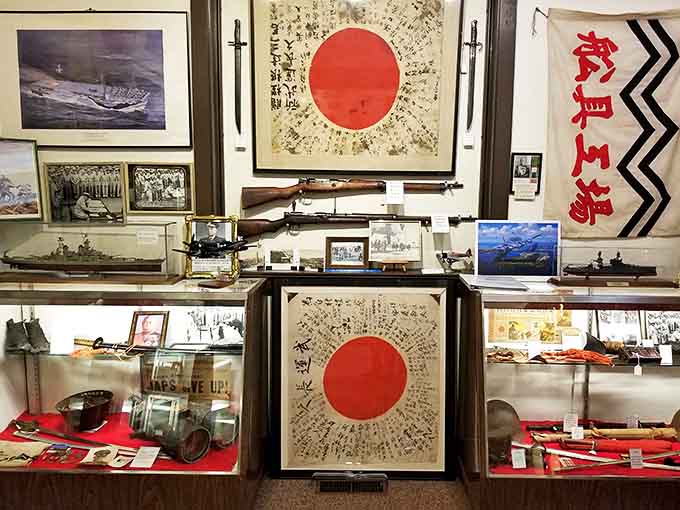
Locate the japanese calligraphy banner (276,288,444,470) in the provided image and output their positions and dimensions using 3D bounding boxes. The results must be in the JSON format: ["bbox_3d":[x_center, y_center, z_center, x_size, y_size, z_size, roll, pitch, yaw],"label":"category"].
[{"bbox_3d":[0.114,0.609,2.509,0.810,0.905,0.030,1,2,0],"label":"japanese calligraphy banner"}]

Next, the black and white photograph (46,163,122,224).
[{"bbox_3d":[-1.280,-0.306,2.563,0.400,0.310,0.025,1,7,0],"label":"black and white photograph"}]

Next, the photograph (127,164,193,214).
[{"bbox_3d":[-0.899,-0.336,2.559,0.340,0.252,0.025,1,7,0],"label":"photograph"}]

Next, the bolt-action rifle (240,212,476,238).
[{"bbox_3d":[0.066,-0.142,2.582,1.270,0.150,0.070,1,7,0],"label":"bolt-action rifle"}]

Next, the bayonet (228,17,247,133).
[{"bbox_3d":[-0.501,-0.870,2.497,0.098,0.542,0.030,1,7,0],"label":"bayonet"}]

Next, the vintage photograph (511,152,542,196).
[{"bbox_3d":[0.935,-0.398,2.559,0.152,0.225,0.020,1,7,0],"label":"vintage photograph"}]

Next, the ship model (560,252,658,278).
[{"bbox_3d":[1.265,0.047,2.393,0.432,0.117,0.060,1,7,0],"label":"ship model"}]

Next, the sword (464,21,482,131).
[{"bbox_3d":[0.652,-0.877,2.495,0.090,0.520,0.030,3,7,0],"label":"sword"}]

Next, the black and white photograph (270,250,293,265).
[{"bbox_3d":[-0.294,0.013,2.592,0.113,0.072,0.010,1,7,0],"label":"black and white photograph"}]

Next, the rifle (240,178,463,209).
[{"bbox_3d":[0.066,-0.306,2.562,1.115,0.155,0.070,1,7,0],"label":"rifle"}]

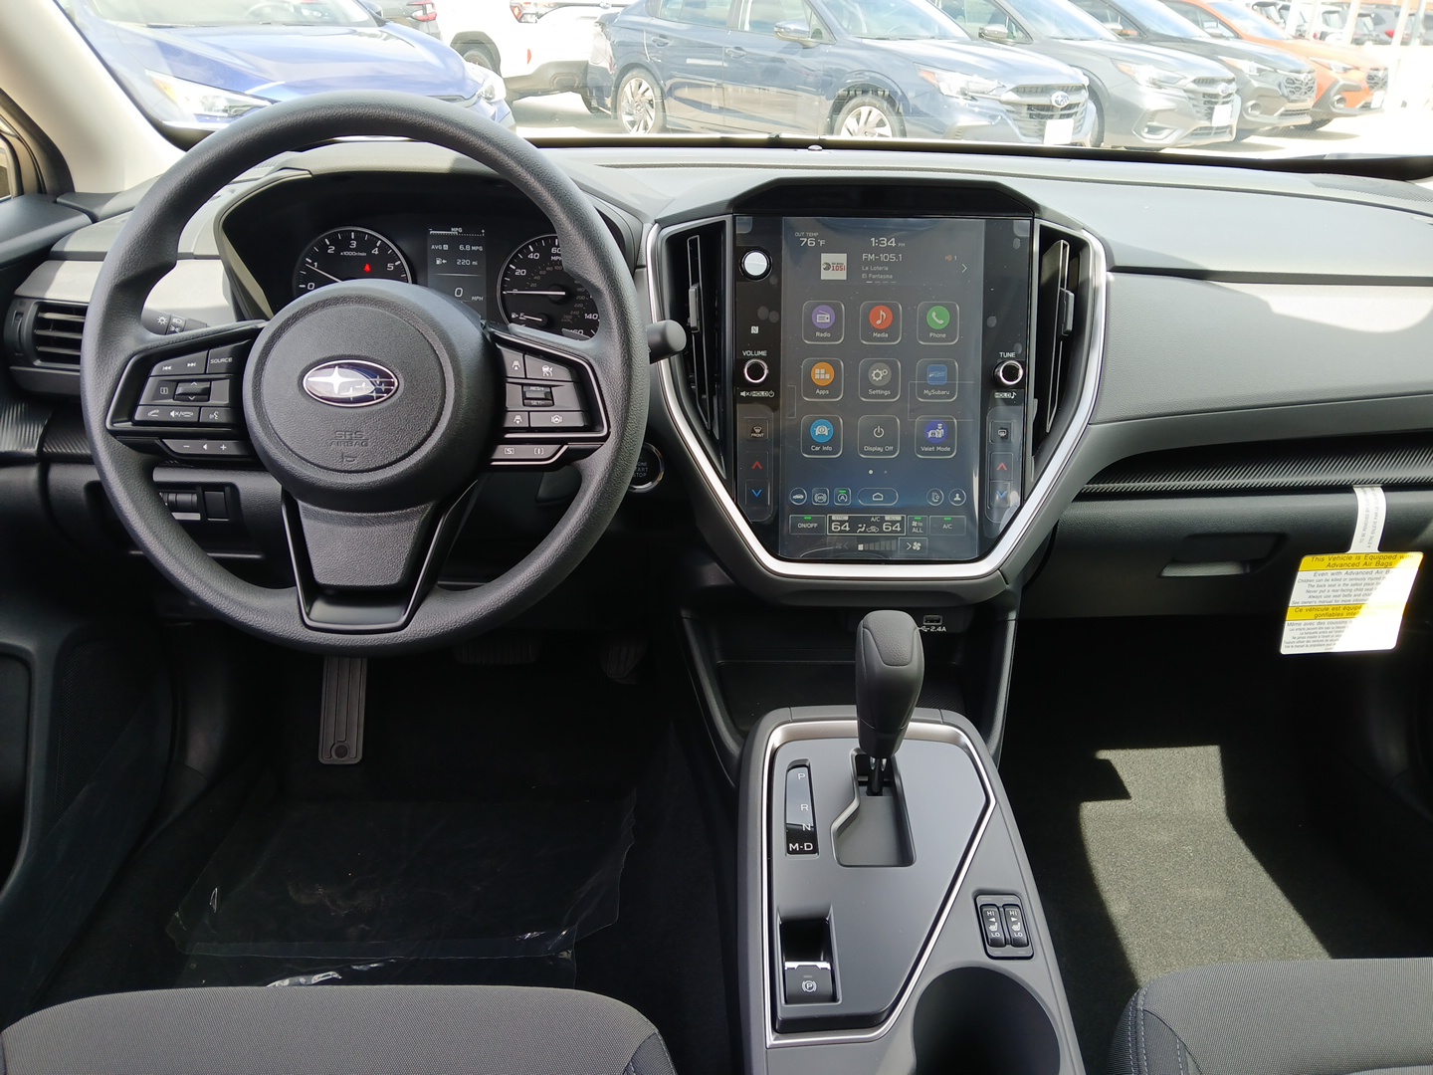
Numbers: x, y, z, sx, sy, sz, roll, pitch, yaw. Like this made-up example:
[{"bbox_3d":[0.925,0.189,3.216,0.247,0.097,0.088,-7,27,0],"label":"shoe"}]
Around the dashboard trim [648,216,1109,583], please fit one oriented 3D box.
[{"bbox_3d":[0.124,-0.106,0.824,0.346,0.274,0.050,1,2,0],"label":"dashboard trim"}]

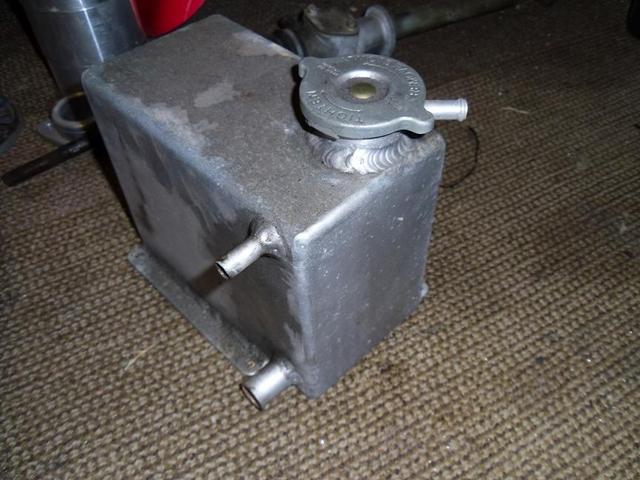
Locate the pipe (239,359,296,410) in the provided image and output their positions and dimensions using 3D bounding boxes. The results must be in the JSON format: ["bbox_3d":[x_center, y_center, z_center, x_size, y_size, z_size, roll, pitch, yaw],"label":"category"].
[{"bbox_3d":[-0.030,0.086,0.344,0.026,0.020,0.020,-36,55,-27],"label":"pipe"}]

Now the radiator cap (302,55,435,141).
[{"bbox_3d":[0.019,-0.067,0.261,0.079,0.013,0.062,33,57,29],"label":"radiator cap"}]

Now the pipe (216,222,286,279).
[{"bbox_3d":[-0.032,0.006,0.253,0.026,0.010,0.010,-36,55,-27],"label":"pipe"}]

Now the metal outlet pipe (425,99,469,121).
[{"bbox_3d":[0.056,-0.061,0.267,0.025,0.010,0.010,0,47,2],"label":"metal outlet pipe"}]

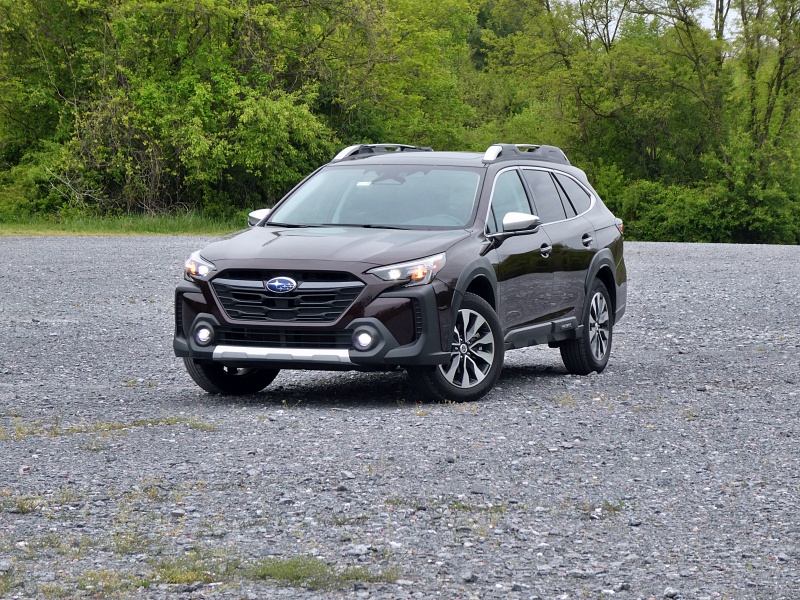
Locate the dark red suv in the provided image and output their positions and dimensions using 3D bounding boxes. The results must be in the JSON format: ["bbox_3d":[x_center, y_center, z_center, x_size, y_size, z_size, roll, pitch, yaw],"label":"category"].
[{"bbox_3d":[0.180,-0.254,15.900,1.950,1.680,4.870,1,3,22],"label":"dark red suv"}]

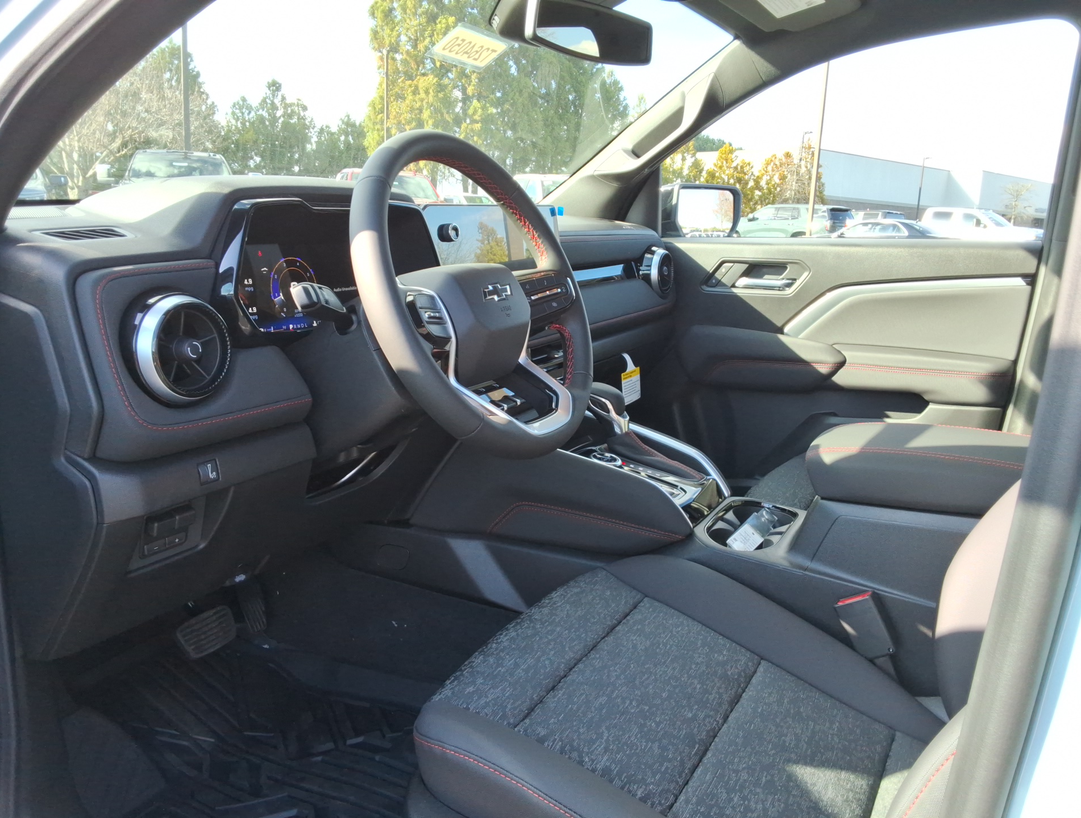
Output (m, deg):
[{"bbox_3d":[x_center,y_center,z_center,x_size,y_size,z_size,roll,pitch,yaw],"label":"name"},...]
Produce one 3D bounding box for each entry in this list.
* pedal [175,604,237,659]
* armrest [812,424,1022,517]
[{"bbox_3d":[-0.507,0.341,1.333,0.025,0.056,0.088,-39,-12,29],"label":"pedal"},{"bbox_3d":[0.517,0.071,1.096,0.320,0.080,0.200,6,11,30],"label":"armrest"}]

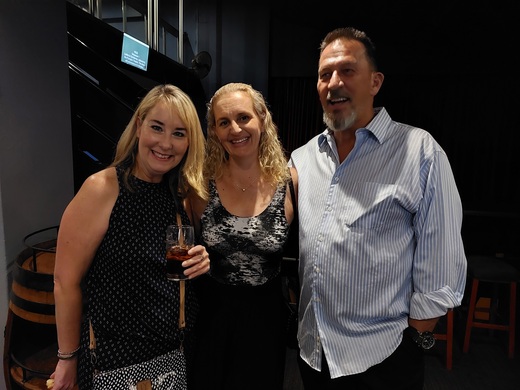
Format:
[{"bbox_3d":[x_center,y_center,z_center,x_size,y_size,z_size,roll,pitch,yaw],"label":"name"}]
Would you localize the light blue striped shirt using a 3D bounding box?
[{"bbox_3d":[0.305,0.115,1.110,0.620,0.780,0.380,3,5,38],"label":"light blue striped shirt"}]

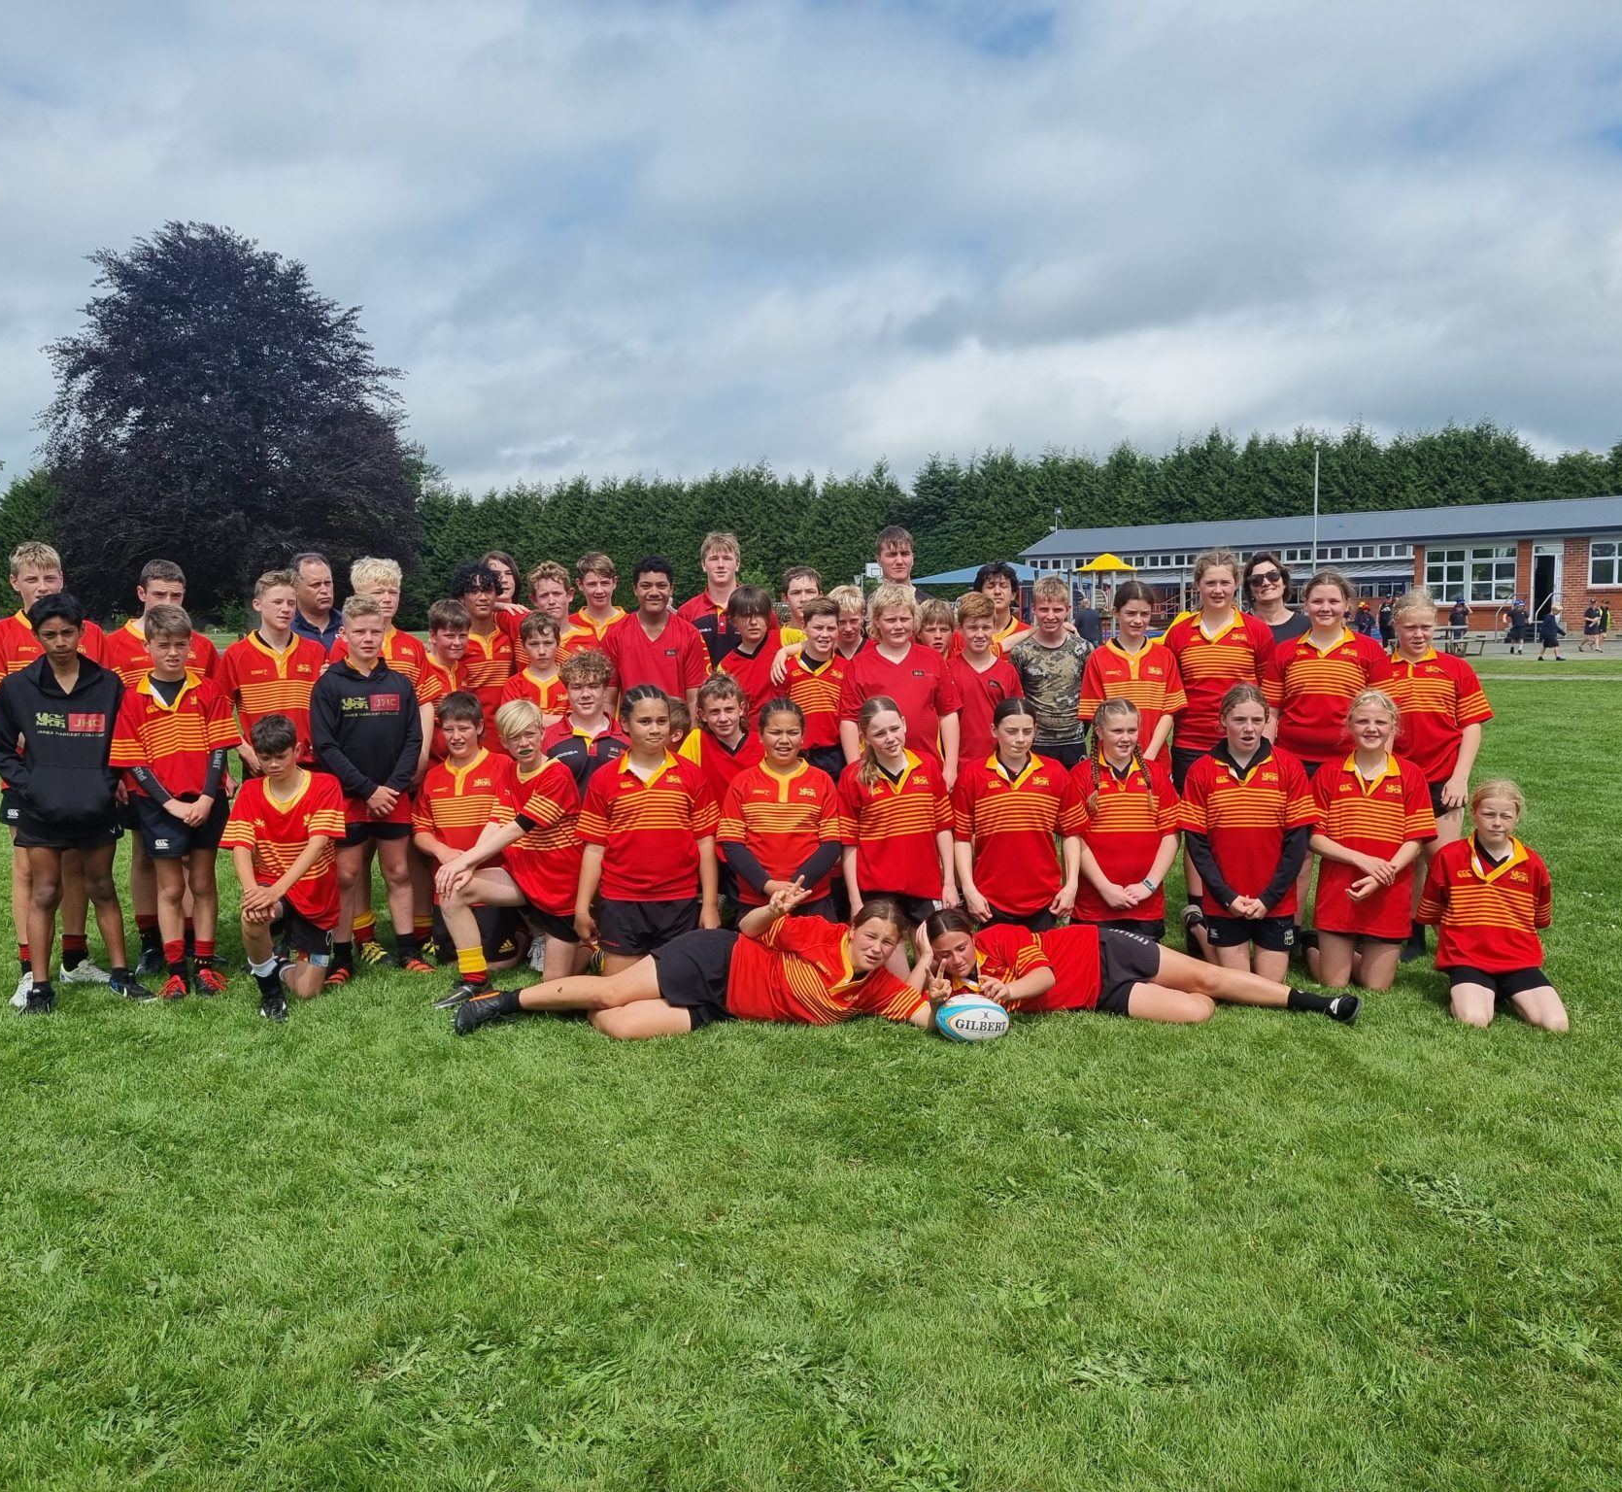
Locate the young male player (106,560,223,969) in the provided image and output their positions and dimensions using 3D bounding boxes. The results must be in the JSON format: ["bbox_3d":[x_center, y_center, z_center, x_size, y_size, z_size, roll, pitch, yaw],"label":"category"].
[{"bbox_3d":[-2.709,0.077,6.355,0.500,1.710,0.360,-2,6,-16],"label":"young male player"}]

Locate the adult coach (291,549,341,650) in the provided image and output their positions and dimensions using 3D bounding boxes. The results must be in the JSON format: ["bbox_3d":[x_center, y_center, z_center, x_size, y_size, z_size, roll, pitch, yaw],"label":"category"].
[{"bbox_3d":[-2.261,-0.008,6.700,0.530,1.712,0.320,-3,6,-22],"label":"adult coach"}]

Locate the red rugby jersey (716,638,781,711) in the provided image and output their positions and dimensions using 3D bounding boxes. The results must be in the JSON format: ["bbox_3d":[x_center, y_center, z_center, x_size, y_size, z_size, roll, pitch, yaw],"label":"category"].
[{"bbox_3d":[-0.261,-0.166,6.700,0.460,0.620,0.260,-1,6,-3],"label":"red rugby jersey"}]

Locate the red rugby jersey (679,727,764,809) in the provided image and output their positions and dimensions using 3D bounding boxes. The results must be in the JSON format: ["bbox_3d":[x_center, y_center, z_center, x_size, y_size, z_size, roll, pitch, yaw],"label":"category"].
[{"bbox_3d":[-0.323,0.227,6.400,0.480,0.620,0.270,-1,6,-3],"label":"red rugby jersey"}]

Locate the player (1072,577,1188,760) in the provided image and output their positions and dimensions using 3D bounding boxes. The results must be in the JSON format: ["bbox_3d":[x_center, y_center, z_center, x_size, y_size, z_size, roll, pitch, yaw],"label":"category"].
[{"bbox_3d":[1.337,0.097,6.200,0.460,1.558,0.280,1,6,9],"label":"player"}]

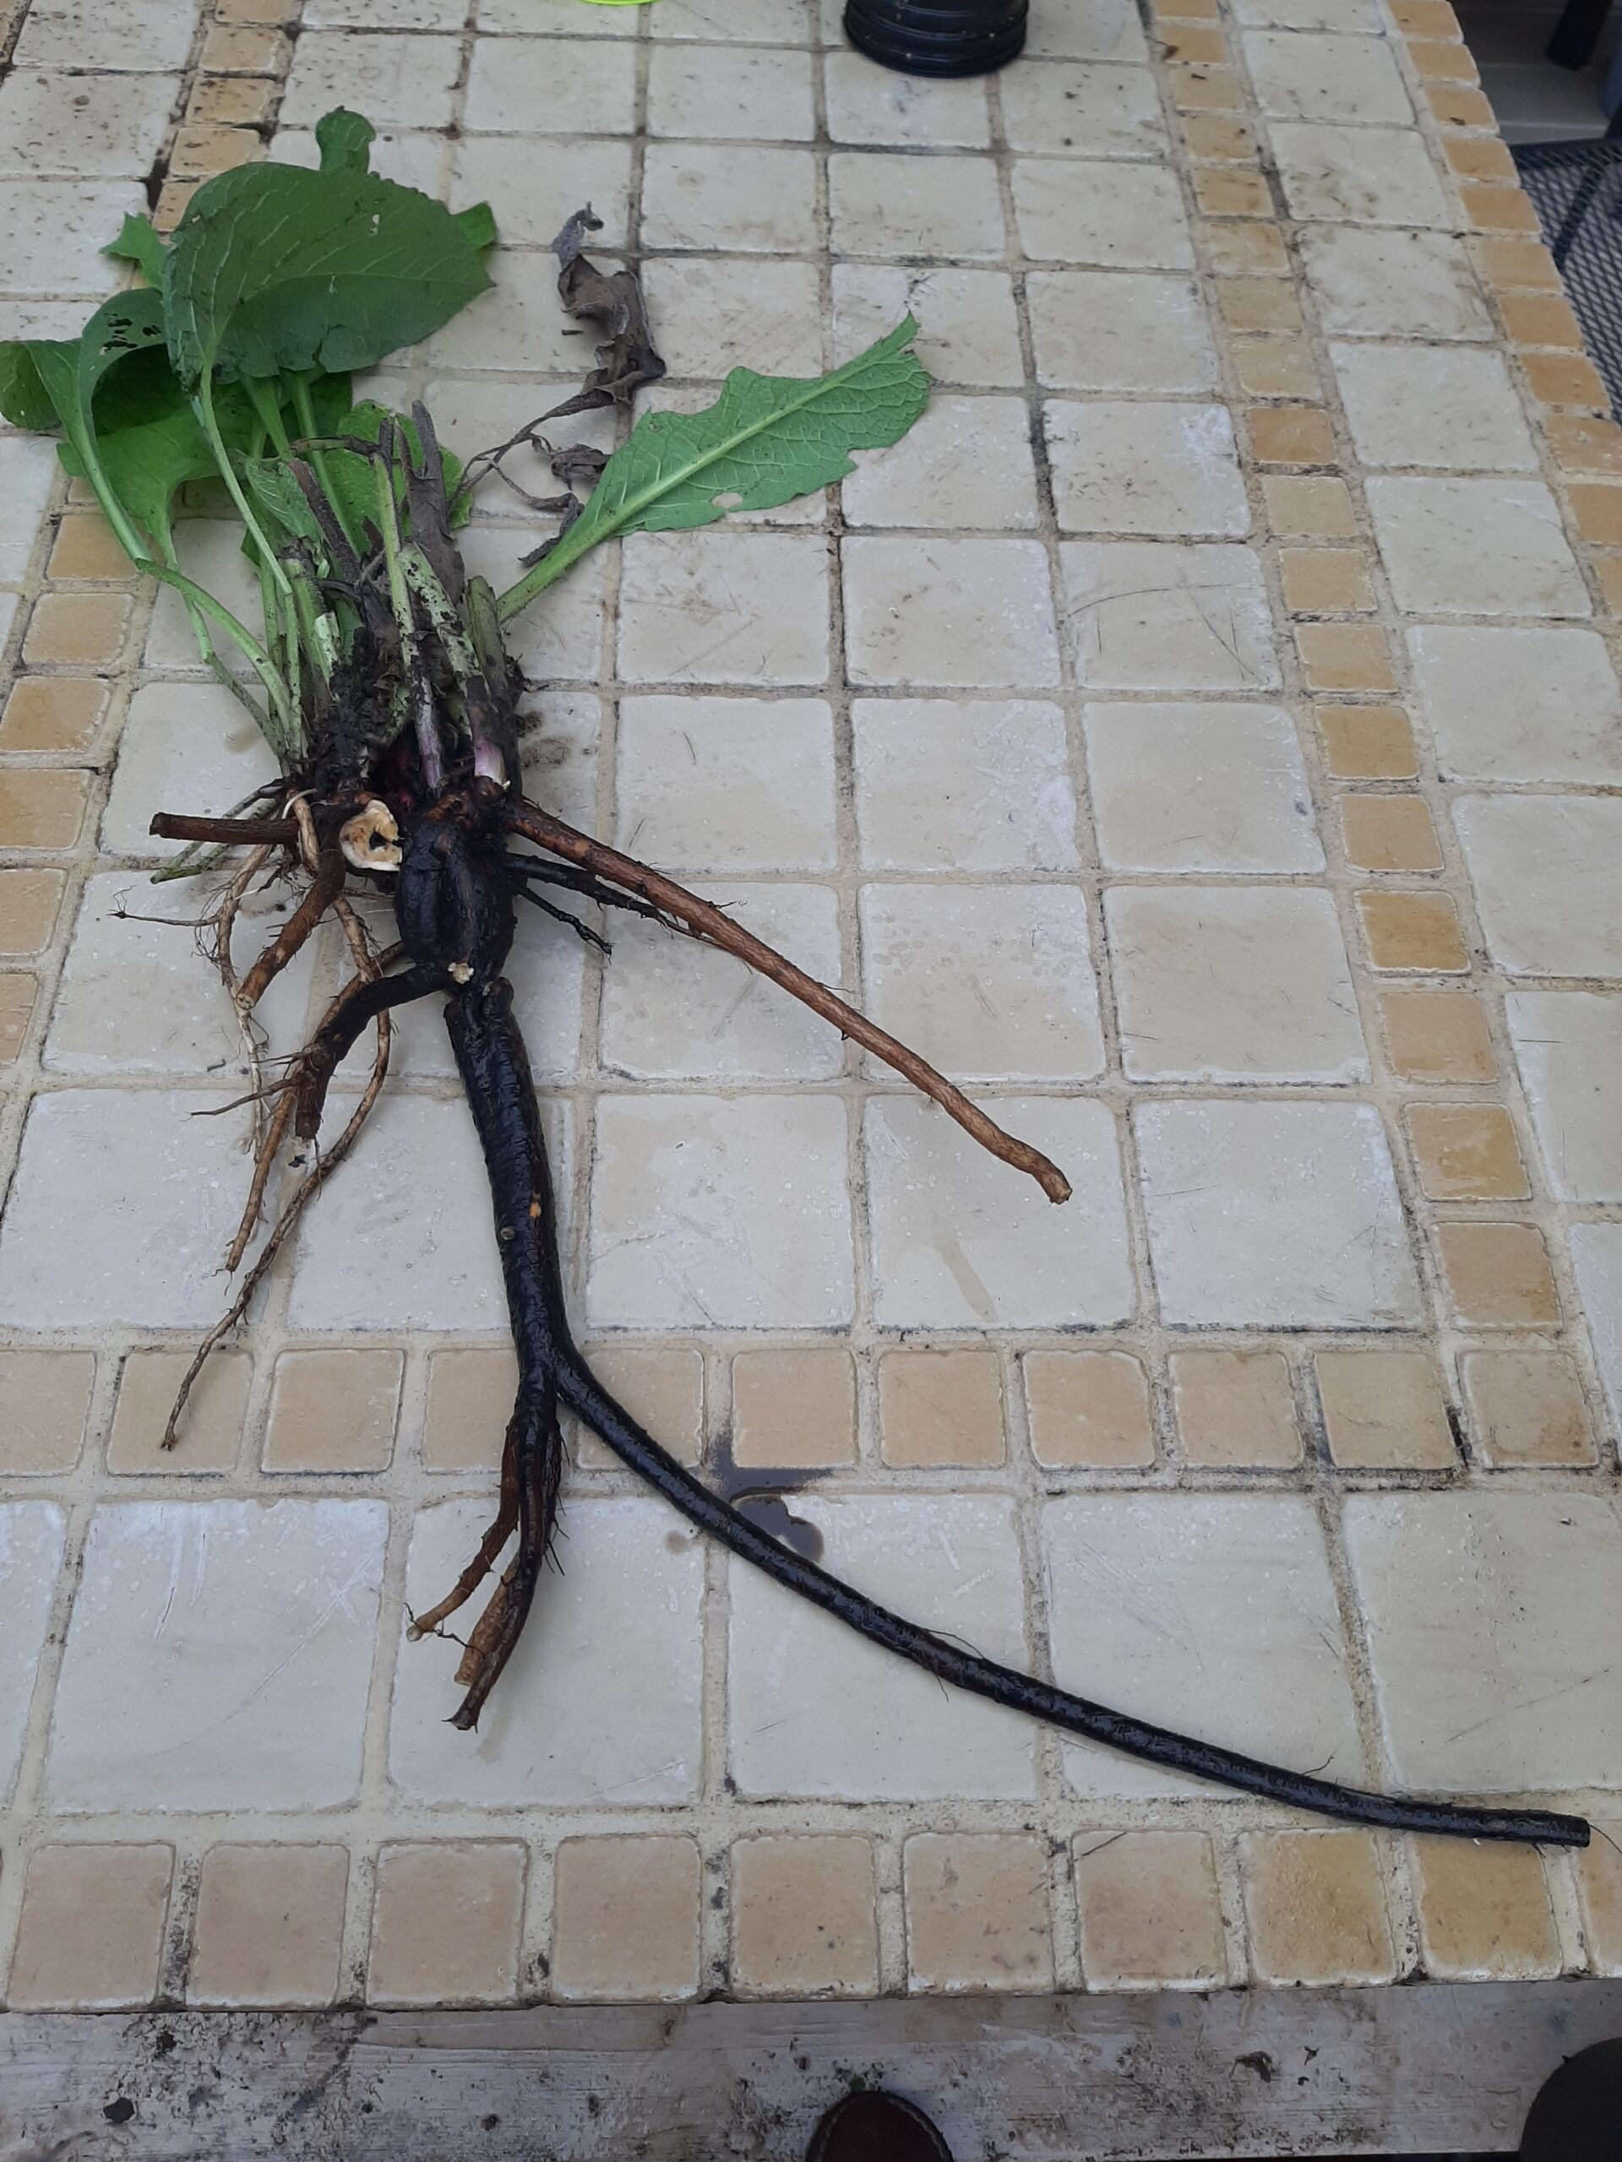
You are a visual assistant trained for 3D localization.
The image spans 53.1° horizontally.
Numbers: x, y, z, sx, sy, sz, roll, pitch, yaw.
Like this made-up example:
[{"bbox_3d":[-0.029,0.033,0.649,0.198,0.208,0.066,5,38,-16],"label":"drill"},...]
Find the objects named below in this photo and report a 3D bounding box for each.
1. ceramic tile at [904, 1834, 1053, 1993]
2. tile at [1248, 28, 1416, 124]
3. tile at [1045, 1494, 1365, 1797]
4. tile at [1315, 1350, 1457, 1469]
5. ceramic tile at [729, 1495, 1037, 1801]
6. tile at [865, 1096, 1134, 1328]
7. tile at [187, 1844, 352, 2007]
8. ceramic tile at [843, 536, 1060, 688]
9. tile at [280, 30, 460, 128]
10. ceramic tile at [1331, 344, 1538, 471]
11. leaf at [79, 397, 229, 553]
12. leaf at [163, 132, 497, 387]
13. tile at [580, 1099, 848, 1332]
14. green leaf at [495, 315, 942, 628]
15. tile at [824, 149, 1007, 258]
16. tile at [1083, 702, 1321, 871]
[{"bbox_3d":[0.053,0.266,0.519,0.046,0.009,0.045,0,61,-3],"label":"ceramic tile"},{"bbox_3d":[0.331,-0.641,1.045,0.100,0.010,0.098,1,61,-2],"label":"tile"},{"bbox_3d":[0.135,0.196,0.570,0.100,0.010,0.101,0,61,-2],"label":"tile"},{"bbox_3d":[0.216,0.126,0.614,0.046,0.010,0.045,1,61,-3],"label":"tile"},{"bbox_3d":[0.024,0.195,0.565,0.102,0.010,0.101,0,61,-2],"label":"ceramic tile"},{"bbox_3d":[0.072,0.052,0.638,0.100,0.010,0.100,1,61,-3],"label":"tile"},{"bbox_3d":[-0.168,0.265,0.508,0.046,0.009,0.045,0,61,-3],"label":"tile"},{"bbox_3d":[0.068,-0.226,0.792,0.100,0.010,0.100,1,61,-3],"label":"ceramic tile"},{"bbox_3d":[-0.266,-0.608,0.996,0.101,0.010,0.098,0,61,-3],"label":"tile"},{"bbox_3d":[0.339,-0.366,0.890,0.099,0.010,0.099,0,61,-2],"label":"ceramic tile"},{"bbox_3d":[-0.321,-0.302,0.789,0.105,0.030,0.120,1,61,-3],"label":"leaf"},{"bbox_3d":[-0.236,-0.396,0.794,0.153,0.035,0.135,0,86,-3],"label":"leaf"},{"bbox_3d":[-0.035,0.052,0.642,0.101,0.010,0.099,0,61,-2],"label":"tile"},{"bbox_3d":[-0.043,-0.316,0.815,0.098,0.022,0.303,39,64,17],"label":"green leaf"},{"bbox_3d":[0.061,-0.506,0.948,0.100,0.010,0.100,1,61,-3],"label":"tile"},{"bbox_3d":[0.178,-0.133,0.747,0.100,0.010,0.100,1,61,-3],"label":"tile"}]

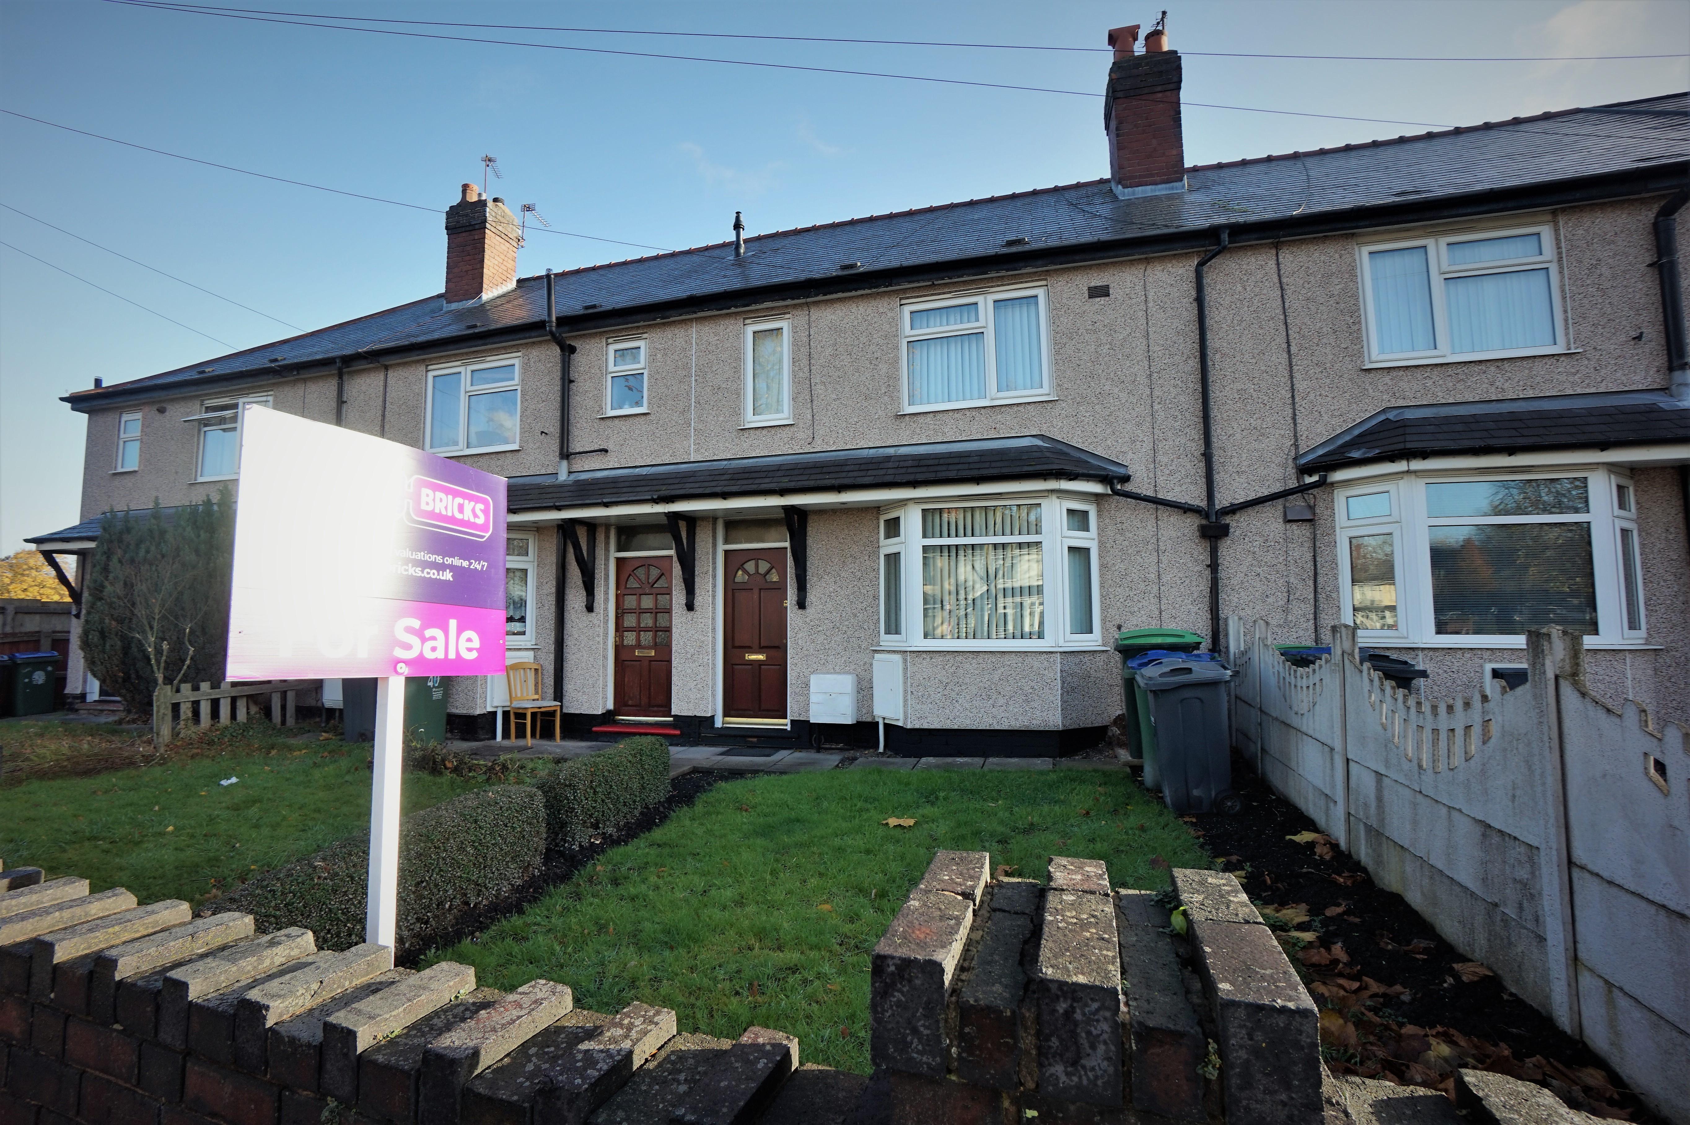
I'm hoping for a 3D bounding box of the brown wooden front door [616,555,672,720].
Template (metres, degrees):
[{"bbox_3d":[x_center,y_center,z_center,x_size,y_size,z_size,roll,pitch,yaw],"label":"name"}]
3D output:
[{"bbox_3d":[-2.520,0.937,8.854,0.825,2.027,0.070,-2,-4,15],"label":"brown wooden front door"}]

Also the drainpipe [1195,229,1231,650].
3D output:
[{"bbox_3d":[3.740,-0.710,6.981,0.240,5.075,0.280,-2,-4,15],"label":"drainpipe"}]

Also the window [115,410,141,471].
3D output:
[{"bbox_3d":[-11.122,-1.885,10.984,0.540,0.920,0.120,-2,-4,15],"label":"window"}]

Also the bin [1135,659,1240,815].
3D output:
[{"bbox_3d":[2.555,1.263,5.296,0.680,1.070,0.570,-2,-4,12],"label":"bin"}]

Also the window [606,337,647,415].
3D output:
[{"bbox_3d":[-2.806,-2.398,9.056,0.608,1.007,0.100,-2,-4,15],"label":"window"}]

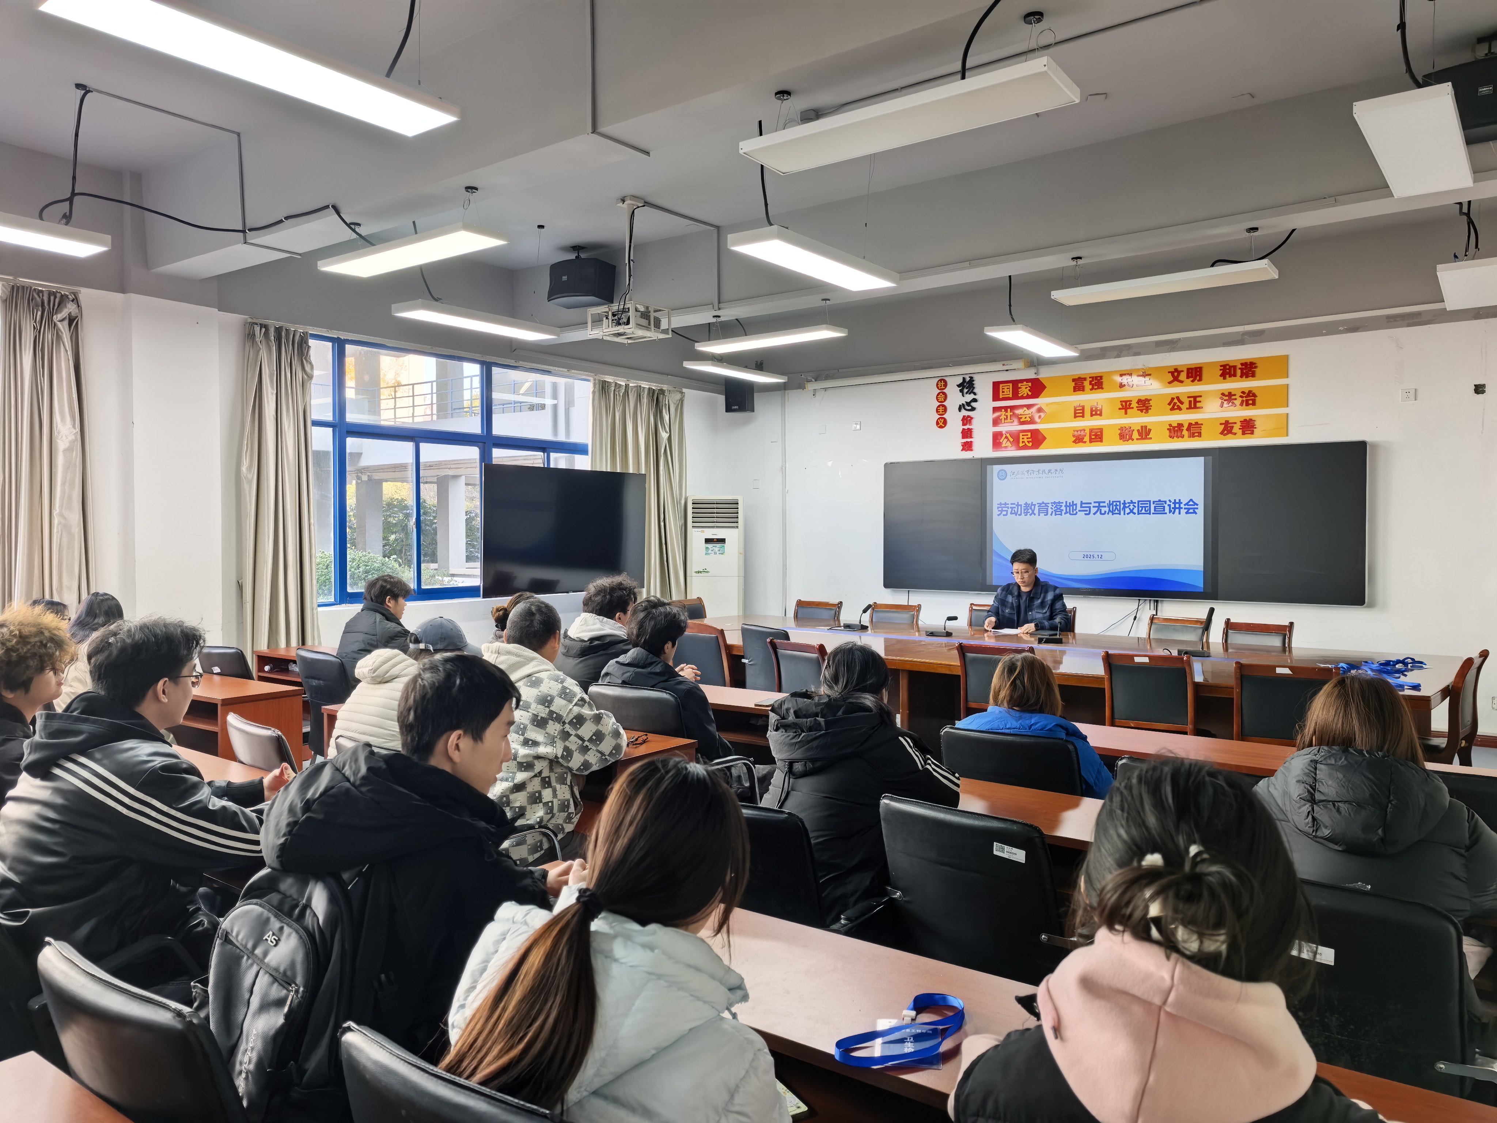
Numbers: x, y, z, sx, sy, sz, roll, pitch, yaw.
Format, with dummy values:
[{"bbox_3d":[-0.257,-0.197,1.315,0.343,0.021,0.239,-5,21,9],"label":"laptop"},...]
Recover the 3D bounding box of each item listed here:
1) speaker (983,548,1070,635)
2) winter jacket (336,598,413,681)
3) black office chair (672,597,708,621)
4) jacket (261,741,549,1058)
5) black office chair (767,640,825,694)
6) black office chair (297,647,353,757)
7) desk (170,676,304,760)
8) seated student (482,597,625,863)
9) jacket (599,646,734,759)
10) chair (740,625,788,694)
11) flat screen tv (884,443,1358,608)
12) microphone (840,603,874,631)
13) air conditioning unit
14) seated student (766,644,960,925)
[{"bbox_3d":[2.171,0.592,8.183,0.640,1.380,0.780,1,2,28],"label":"speaker"},{"bbox_3d":[-1.841,0.559,5.310,0.540,0.700,0.500,1,2,44],"label":"winter jacket"},{"bbox_3d":[-0.289,0.788,8.895,0.570,0.910,0.490,1,2,27],"label":"black office chair"},{"bbox_3d":[-0.548,0.609,1.720,0.520,0.670,0.480,2,2,44],"label":"jacket"},{"bbox_3d":[0.457,0.872,5.757,0.470,0.910,0.560,2,2,44],"label":"black office chair"},{"bbox_3d":[-2.136,0.941,5.800,0.550,0.890,0.580,1,2,41],"label":"black office chair"},{"bbox_3d":[-3.015,1.003,5.480,1.750,0.750,0.410,1,2,36],"label":"desk"},{"bbox_3d":[-0.692,0.791,3.644,0.580,1.310,0.780,1,2,32],"label":"seated student"},{"bbox_3d":[-0.315,0.644,4.314,0.560,0.600,0.550,1,2,36],"label":"jacket"},{"bbox_3d":[0.298,0.893,7.280,0.580,0.890,0.550,-2,2,-44],"label":"chair"},{"bbox_3d":[2.921,-0.307,8.771,4.006,1.202,0.090,1,2,37],"label":"flat screen tv"},{"bbox_3d":[0.873,0.436,8.342,0.190,0.220,0.160,1,2,38],"label":"microphone"},{"bbox_3d":[-0.350,0.280,11.058,0.580,1.900,0.380,0,2,-1],"label":"air conditioning unit"},{"bbox_3d":[0.309,0.809,2.682,0.520,1.200,0.720,1,2,37],"label":"seated student"}]

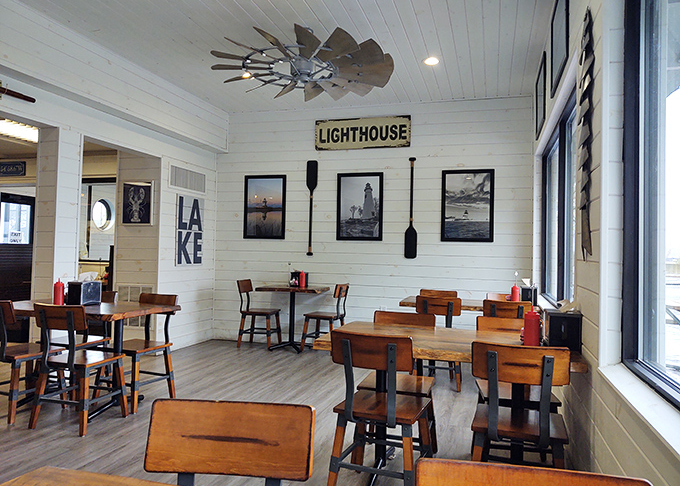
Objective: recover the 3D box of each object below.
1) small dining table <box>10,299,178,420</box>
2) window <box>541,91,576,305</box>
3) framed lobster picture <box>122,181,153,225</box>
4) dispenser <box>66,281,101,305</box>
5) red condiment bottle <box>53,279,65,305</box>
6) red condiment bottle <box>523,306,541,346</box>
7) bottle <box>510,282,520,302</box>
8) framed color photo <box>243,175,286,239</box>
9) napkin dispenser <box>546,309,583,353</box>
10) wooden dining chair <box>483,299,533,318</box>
[{"bbox_3d":[-1.969,0.855,4.011,1.220,0.757,0.770,1,-1,16],"label":"small dining table"},{"bbox_3d":[1.640,-0.215,4.060,0.100,1.440,2.840,1,-1,16],"label":"window"},{"bbox_3d":[-2.326,-0.456,6.091,0.400,0.510,0.035,1,-1,16],"label":"framed lobster picture"},{"bbox_3d":[-2.024,0.397,4.206,0.137,0.175,0.210,1,-1,16],"label":"dispenser"},{"bbox_3d":[-2.266,0.402,4.278,0.080,0.219,0.080,1,-1,16],"label":"red condiment bottle"},{"bbox_3d":[0.980,0.430,2.711,0.080,0.219,0.080,1,-1,16],"label":"red condiment bottle"},{"bbox_3d":[1.745,0.501,5.277,0.080,0.219,0.080,1,-1,16],"label":"bottle"},{"bbox_3d":[-1.008,-0.483,7.130,0.601,0.860,0.030,1,-1,16],"label":"framed color photo"},{"bbox_3d":[1.049,0.413,2.495,0.140,0.180,0.190,1,-1,16],"label":"napkin dispenser"},{"bbox_3d":[1.461,0.903,4.627,0.410,0.825,0.475,1,-2,18],"label":"wooden dining chair"}]

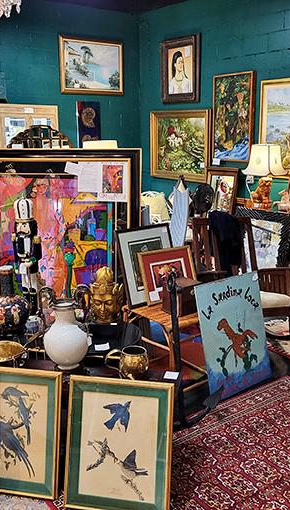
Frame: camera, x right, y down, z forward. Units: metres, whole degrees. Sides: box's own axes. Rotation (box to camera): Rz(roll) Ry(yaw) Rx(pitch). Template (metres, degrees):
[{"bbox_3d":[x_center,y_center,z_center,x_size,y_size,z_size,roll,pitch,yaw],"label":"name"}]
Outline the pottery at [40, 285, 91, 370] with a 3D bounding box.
[{"bbox_3d":[-0.358,0.329,2.323,0.240,0.387,0.210,2,13,11],"label":"pottery"}]

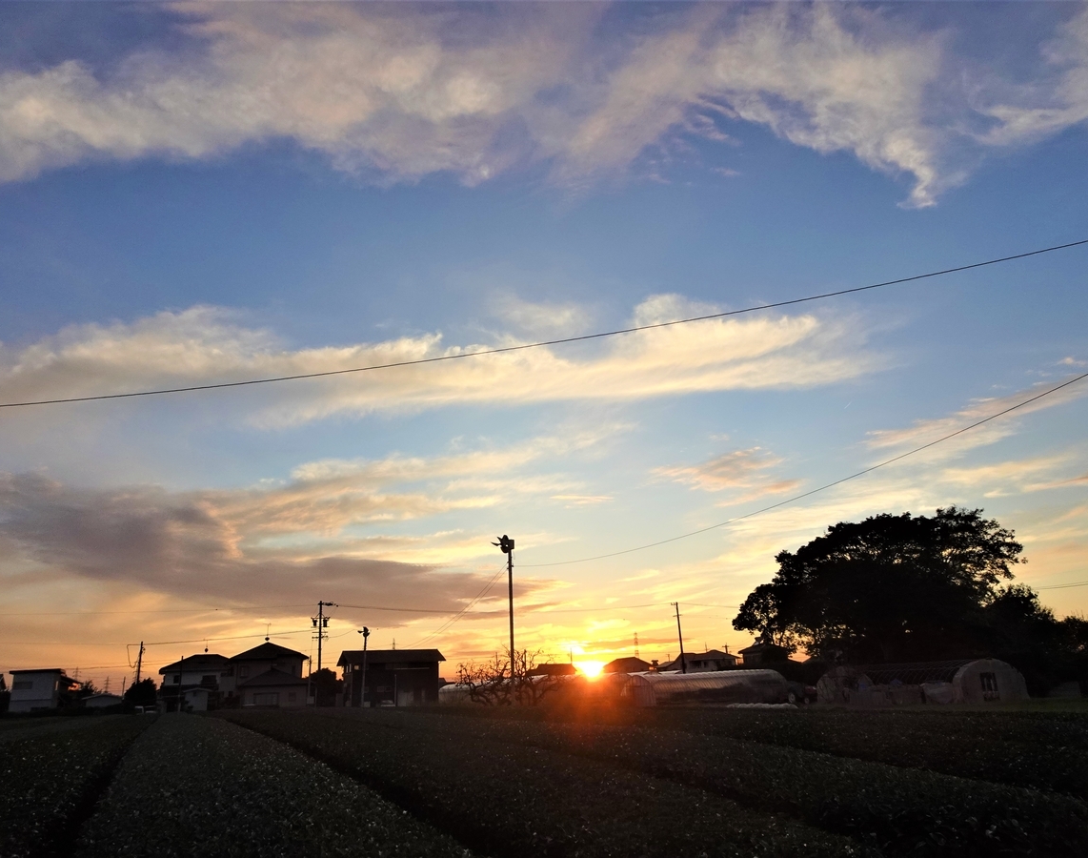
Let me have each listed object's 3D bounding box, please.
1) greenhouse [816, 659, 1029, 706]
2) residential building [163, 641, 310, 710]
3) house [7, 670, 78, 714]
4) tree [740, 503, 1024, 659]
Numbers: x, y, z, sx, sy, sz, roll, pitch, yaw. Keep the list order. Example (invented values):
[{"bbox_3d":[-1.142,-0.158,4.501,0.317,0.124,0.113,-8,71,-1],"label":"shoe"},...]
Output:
[{"bbox_3d":[27.163,18.811,58.788,5.801,2.716,14.744,4,-19,-18],"label":"greenhouse"},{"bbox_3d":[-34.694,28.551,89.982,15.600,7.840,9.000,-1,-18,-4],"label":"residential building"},{"bbox_3d":[-51.298,27.388,81.355,6.500,5.800,6.500,6,-19,-24],"label":"house"},{"bbox_3d":[29.346,15.509,71.408,25.700,16.586,21.196,-2,-18,0],"label":"tree"}]

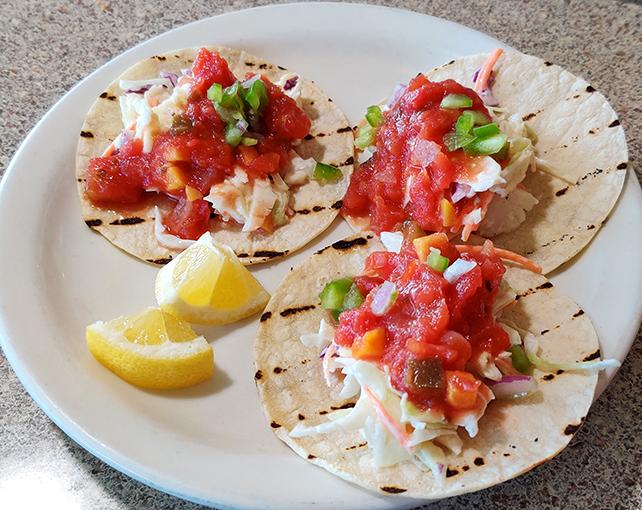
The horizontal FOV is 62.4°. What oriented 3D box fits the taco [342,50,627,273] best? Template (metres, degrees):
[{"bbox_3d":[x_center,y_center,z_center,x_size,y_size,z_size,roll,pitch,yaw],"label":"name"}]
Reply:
[{"bbox_3d":[0.078,-0.057,0.249,0.136,0.035,0.136,-2,60,3],"label":"taco"}]

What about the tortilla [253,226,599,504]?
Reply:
[{"bbox_3d":[0.043,0.027,0.213,0.140,0.042,0.132,-1,54,2],"label":"tortilla"}]

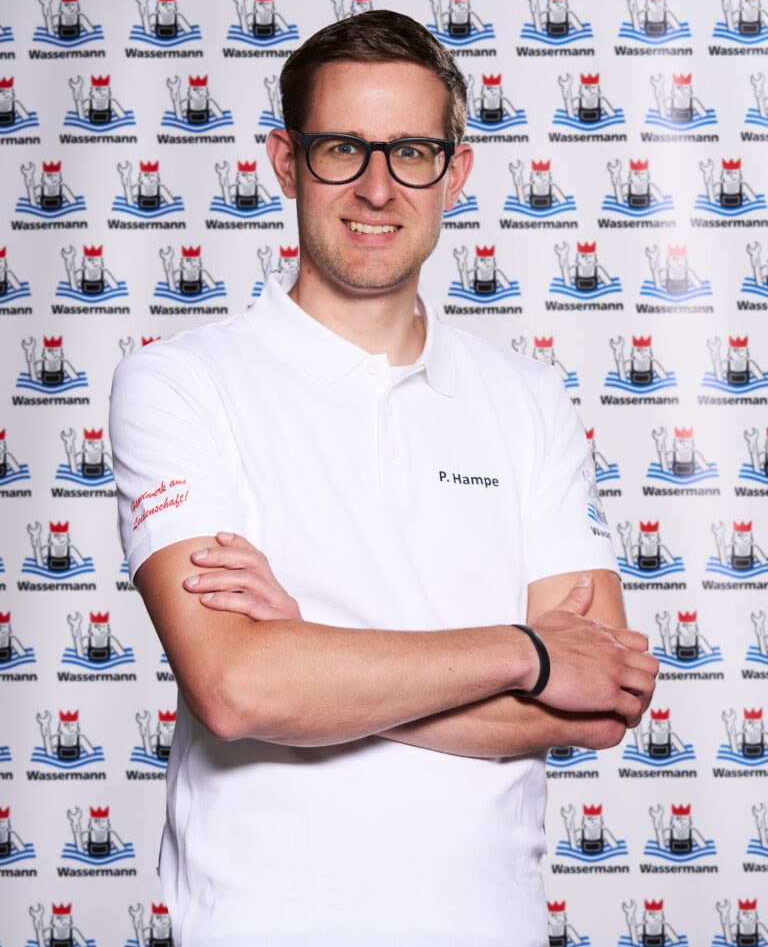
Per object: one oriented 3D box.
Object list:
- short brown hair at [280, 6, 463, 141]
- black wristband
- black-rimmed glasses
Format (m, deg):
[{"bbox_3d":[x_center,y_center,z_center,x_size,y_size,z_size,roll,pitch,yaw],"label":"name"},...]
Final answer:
[{"bbox_3d":[-0.012,-0.366,3.170,0.178,0.165,0.200,2,3,-5],"label":"short brown hair"},{"bbox_3d":[0.121,0.177,3.030,0.066,0.068,0.012,-5,2,43],"label":"black wristband"},{"bbox_3d":[-0.010,-0.298,3.130,0.144,0.050,0.145,2,4,-5],"label":"black-rimmed glasses"}]

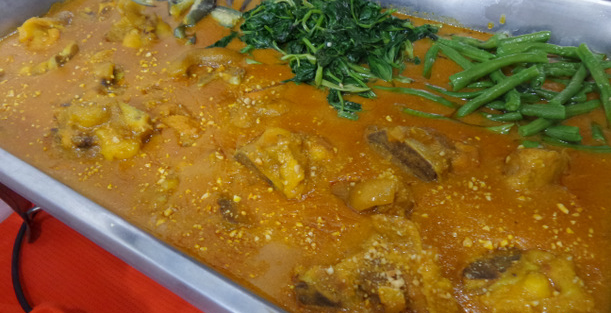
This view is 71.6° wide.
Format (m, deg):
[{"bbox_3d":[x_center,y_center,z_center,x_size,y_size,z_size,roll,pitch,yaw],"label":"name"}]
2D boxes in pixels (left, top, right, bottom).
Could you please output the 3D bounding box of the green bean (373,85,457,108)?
[{"bbox_3d":[0.078,-0.044,0.301,0.061,0.006,0.009,18,52,19],"label":"green bean"}]

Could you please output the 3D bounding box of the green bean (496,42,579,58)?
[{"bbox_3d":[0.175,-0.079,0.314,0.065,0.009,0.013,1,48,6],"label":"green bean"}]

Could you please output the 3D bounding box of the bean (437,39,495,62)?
[{"bbox_3d":[0.123,-0.084,0.327,0.049,0.007,0.008,28,56,26],"label":"bean"}]

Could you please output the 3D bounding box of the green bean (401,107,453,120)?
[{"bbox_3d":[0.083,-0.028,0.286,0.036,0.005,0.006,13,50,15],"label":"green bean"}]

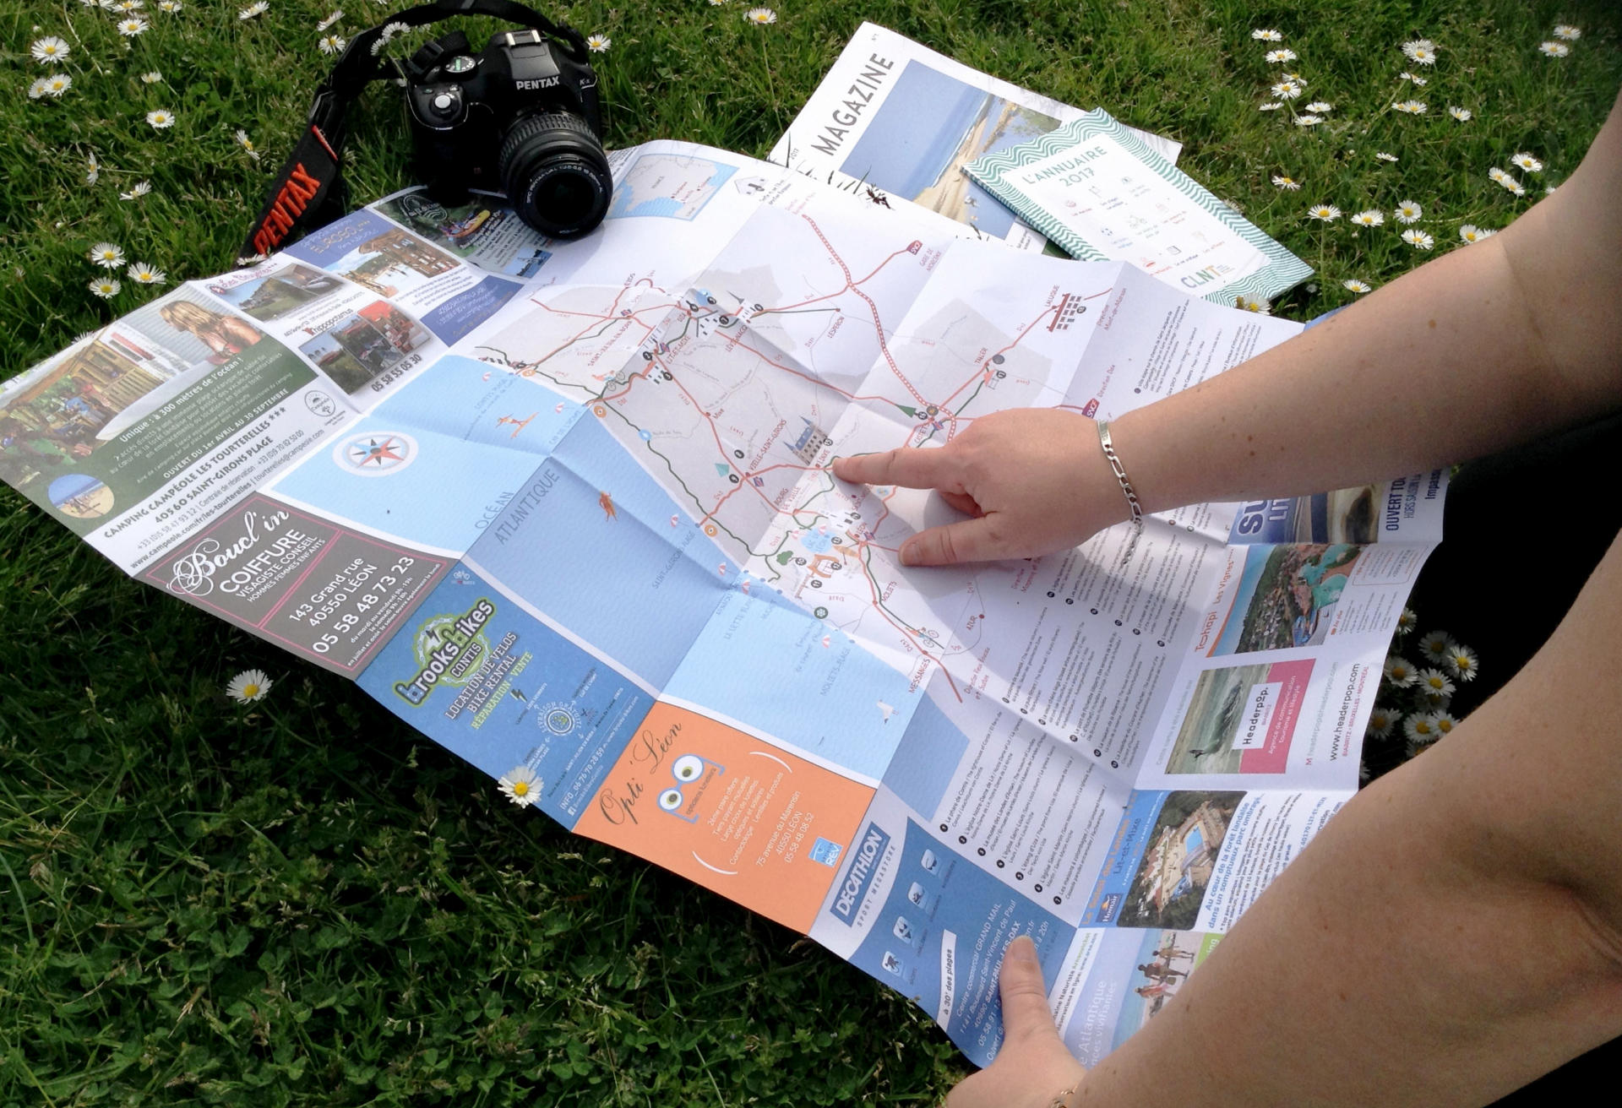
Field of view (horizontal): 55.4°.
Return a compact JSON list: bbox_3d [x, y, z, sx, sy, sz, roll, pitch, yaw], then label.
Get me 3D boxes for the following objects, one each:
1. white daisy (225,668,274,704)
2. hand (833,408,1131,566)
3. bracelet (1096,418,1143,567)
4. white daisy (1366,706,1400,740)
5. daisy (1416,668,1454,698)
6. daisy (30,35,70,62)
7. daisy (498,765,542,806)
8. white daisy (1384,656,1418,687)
[{"bbox_3d":[-0.262,0.062,0.724,0.022,0.010,0.022,6,51,-8],"label":"white daisy"},{"bbox_3d":[0.094,-0.041,0.827,0.161,0.062,0.092,2,51,0],"label":"hand"},{"bbox_3d":[0.167,-0.038,0.833,0.020,0.056,0.063,-7,54,-17],"label":"bracelet"},{"bbox_3d":[0.304,0.090,0.823,0.021,0.009,0.021,2,58,-2],"label":"white daisy"},{"bbox_3d":[0.336,0.070,0.832,0.021,0.009,0.021,4,54,-5],"label":"daisy"},{"bbox_3d":[-0.482,-0.320,0.981,0.025,0.010,0.025,9,60,-11],"label":"daisy"},{"bbox_3d":[-0.132,0.106,0.702,0.021,0.010,0.021,6,58,-8],"label":"daisy"},{"bbox_3d":[0.320,0.064,0.839,0.021,0.009,0.021,4,54,-6],"label":"white daisy"}]

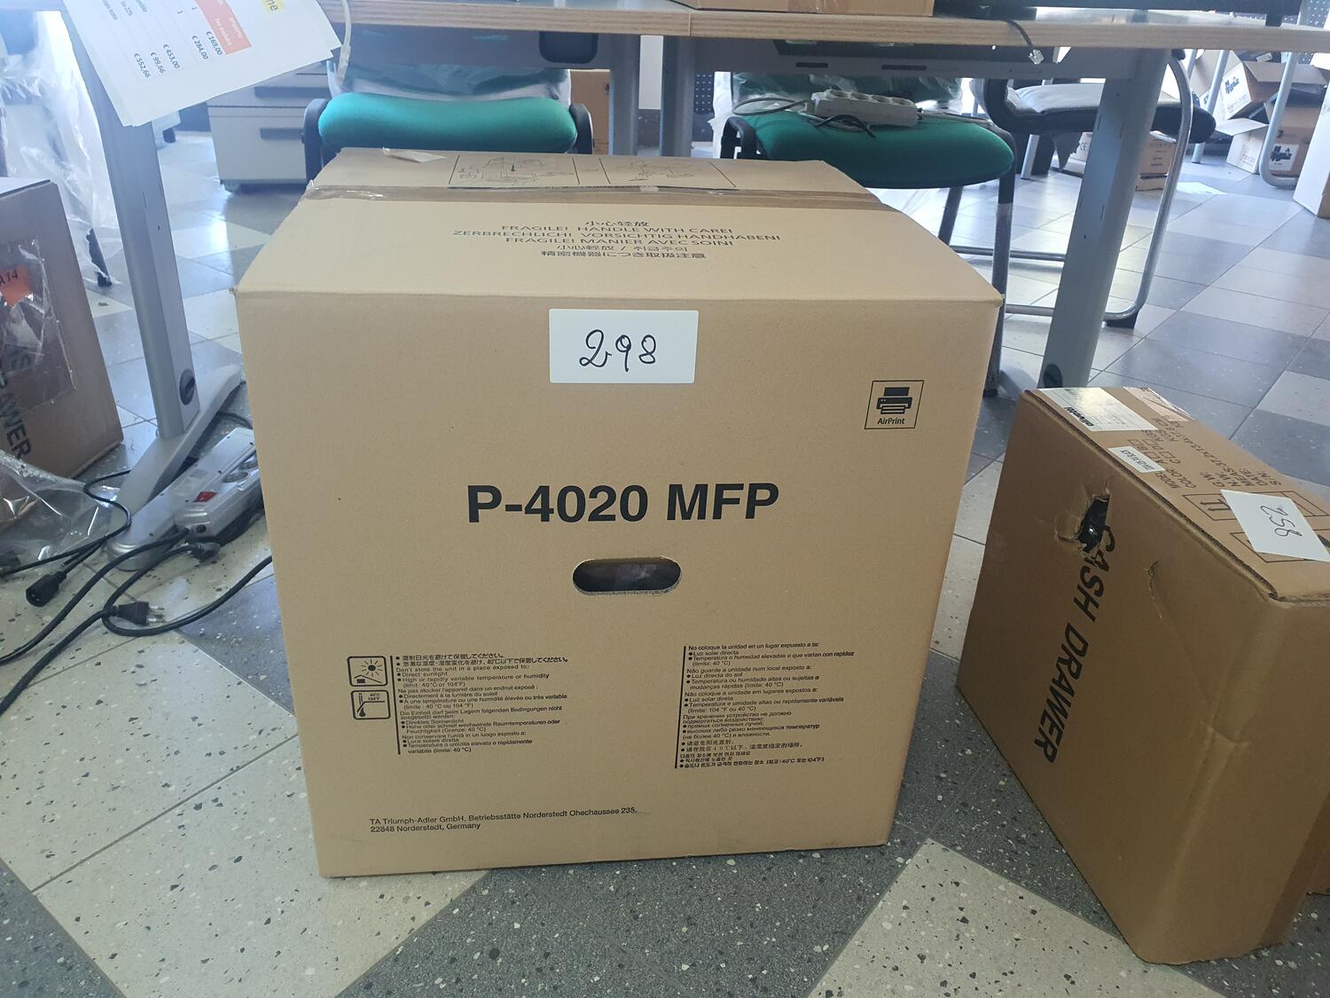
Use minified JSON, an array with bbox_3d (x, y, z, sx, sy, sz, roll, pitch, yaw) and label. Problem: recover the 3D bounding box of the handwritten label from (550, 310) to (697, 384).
[{"bbox_3d":[-0.029,-0.108,0.716,0.105,0.055,0.002,-1,29,-6],"label":"handwritten label"}]

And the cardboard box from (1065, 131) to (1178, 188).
[{"bbox_3d":[1.906,-1.459,4.183,0.190,0.235,0.430,-10,31,-21],"label":"cardboard box"}]

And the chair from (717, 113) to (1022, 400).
[{"bbox_3d":[0.410,-0.696,2.061,0.550,0.820,0.590,1,29,-3],"label":"chair"}]

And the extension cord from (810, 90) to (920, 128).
[{"bbox_3d":[0.415,-0.820,2.101,0.235,0.042,0.055,8,37,10],"label":"extension cord"}]

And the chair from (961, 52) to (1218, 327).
[{"bbox_3d":[0.991,-0.943,2.516,0.620,0.860,0.580,6,29,7],"label":"chair"}]

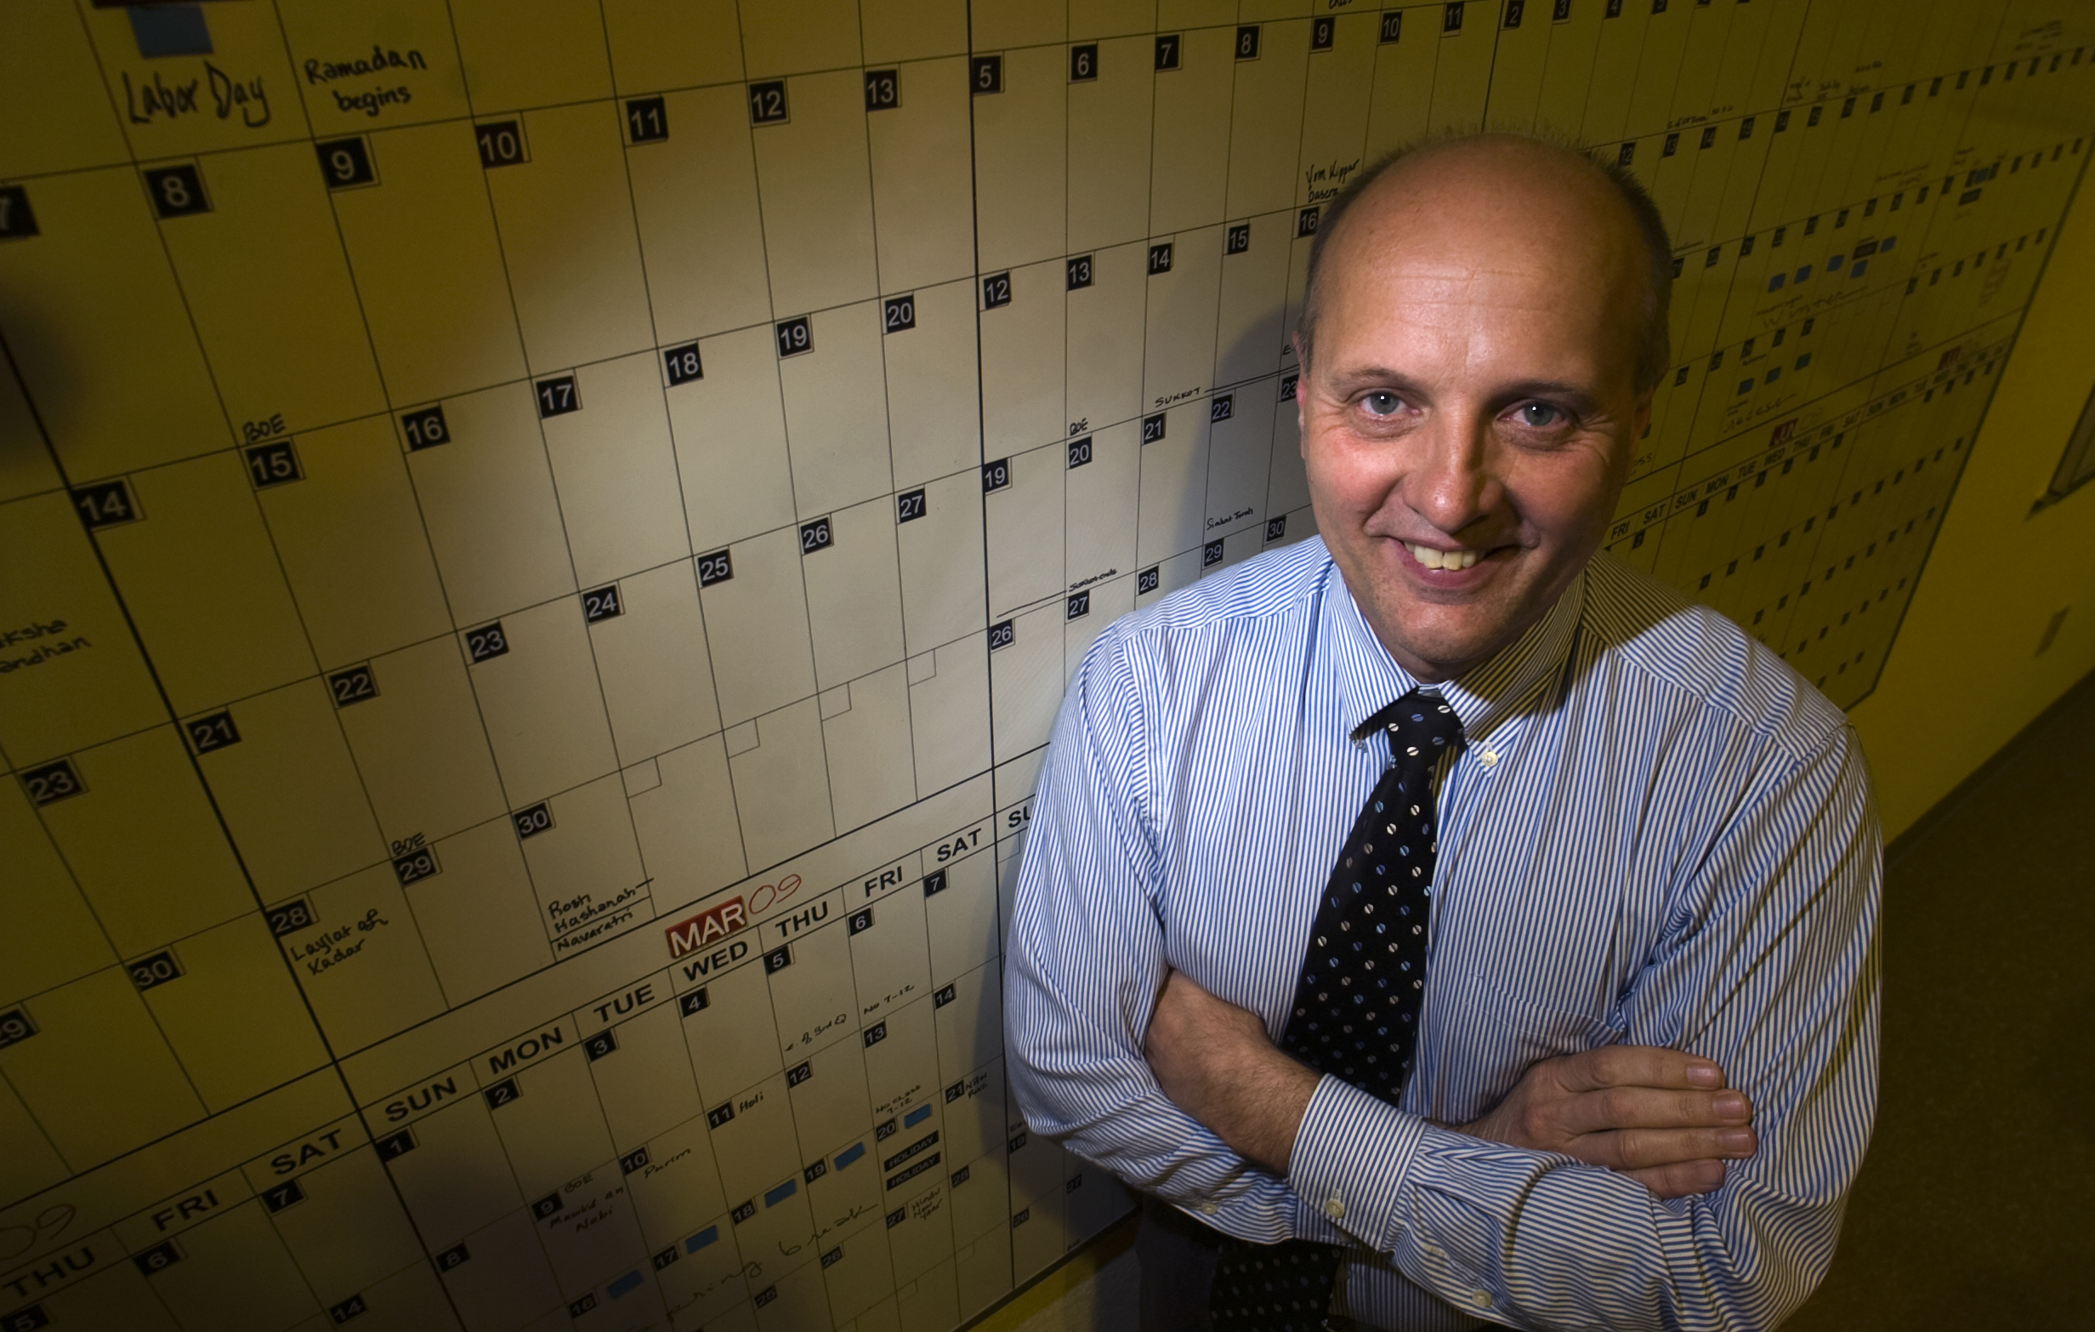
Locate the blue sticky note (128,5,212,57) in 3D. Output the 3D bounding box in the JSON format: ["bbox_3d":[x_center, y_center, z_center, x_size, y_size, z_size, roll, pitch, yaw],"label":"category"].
[{"bbox_3d":[-0.301,-0.218,0.419,0.022,0.016,0.001,-22,39,-29],"label":"blue sticky note"}]

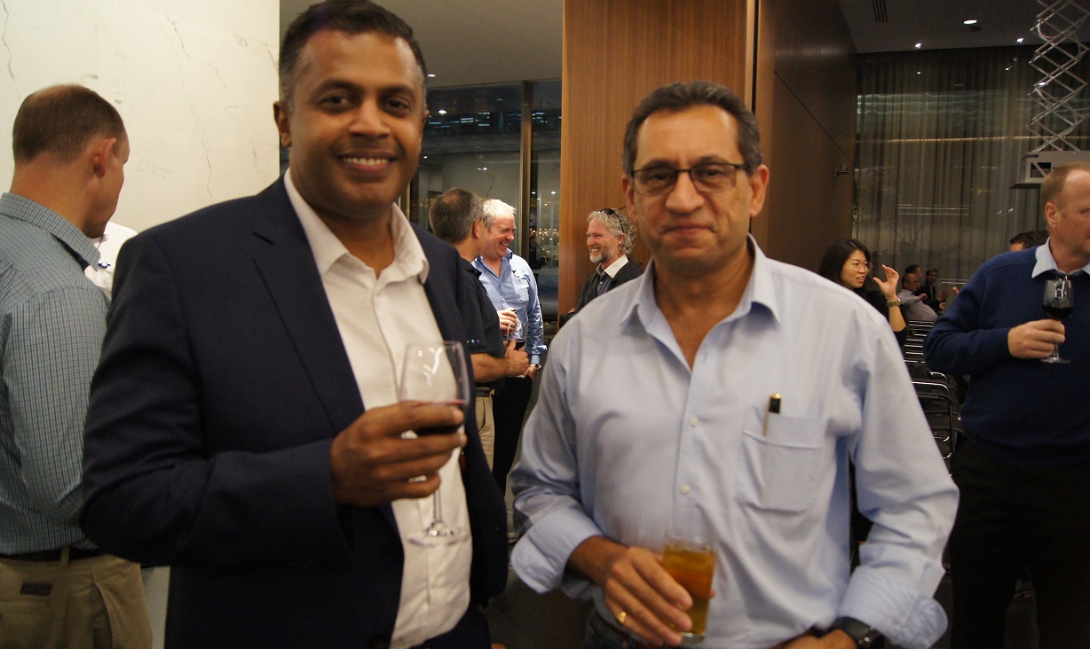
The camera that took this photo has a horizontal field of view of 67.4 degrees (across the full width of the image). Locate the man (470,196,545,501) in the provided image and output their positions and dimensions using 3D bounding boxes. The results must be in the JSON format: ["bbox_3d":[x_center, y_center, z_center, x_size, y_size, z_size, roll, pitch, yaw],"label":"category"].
[{"bbox_3d":[-0.229,0.361,3.396,0.560,1.750,0.400,-2,7,-27],"label":"man"}]

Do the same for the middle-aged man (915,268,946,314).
[{"bbox_3d":[4.963,-0.059,10.334,0.580,1.270,0.800,-4,8,-38],"label":"middle-aged man"}]

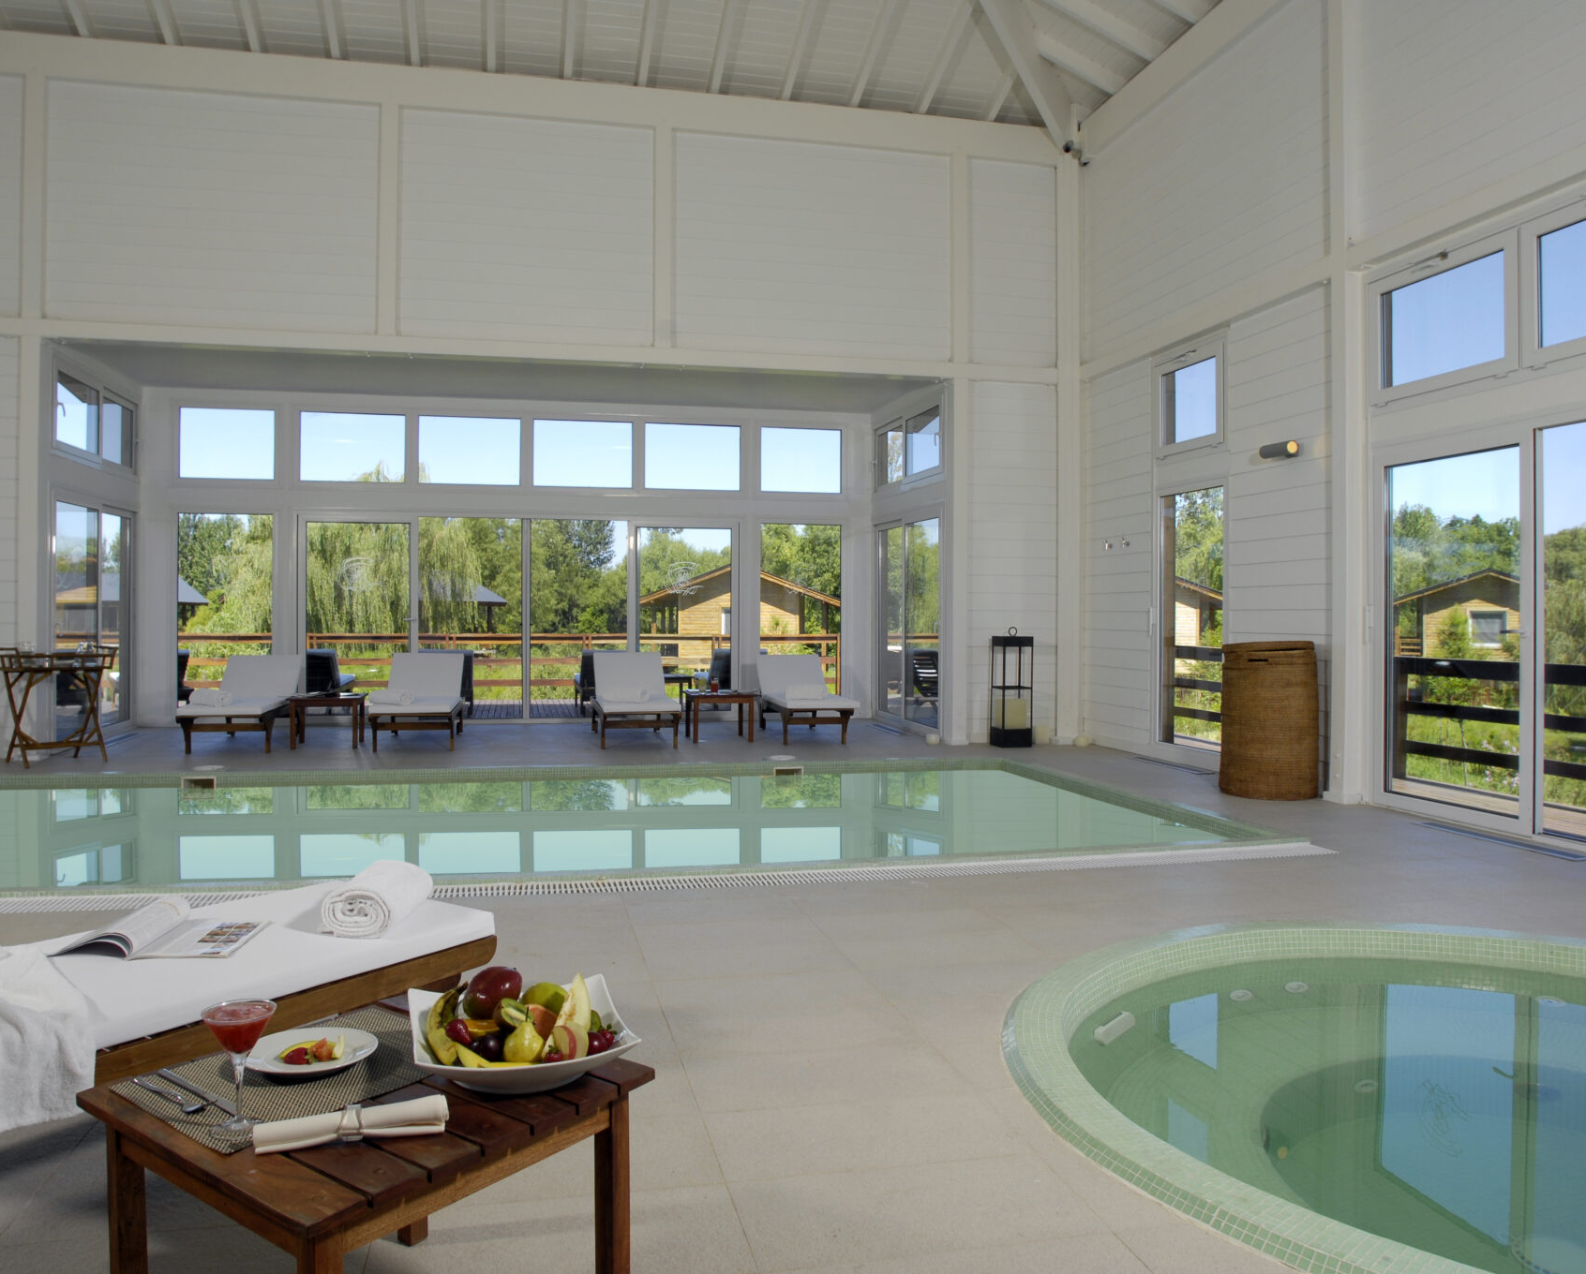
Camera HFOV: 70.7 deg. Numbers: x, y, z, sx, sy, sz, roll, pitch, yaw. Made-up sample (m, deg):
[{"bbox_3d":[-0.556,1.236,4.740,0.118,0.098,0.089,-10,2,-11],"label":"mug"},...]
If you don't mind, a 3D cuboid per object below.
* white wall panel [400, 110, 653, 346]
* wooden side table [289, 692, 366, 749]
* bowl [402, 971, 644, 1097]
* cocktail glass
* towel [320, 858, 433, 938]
[{"bbox_3d":[-2.279,-3.523,9.689,2.152,1.938,0.050,0,1,-11],"label":"white wall panel"},{"bbox_3d":[-4.161,0.753,10.036,0.560,0.460,0.570,0,1,-11],"label":"wooden side table"},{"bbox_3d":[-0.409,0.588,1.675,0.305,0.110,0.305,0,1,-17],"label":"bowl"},{"bbox_3d":[-0.725,0.566,1.462,0.088,0.157,0.088,0,1,-12],"label":"cocktail glass"},{"bbox_3d":[-0.944,0.591,2.567,0.145,0.112,0.330,0,1,-2],"label":"towel"}]

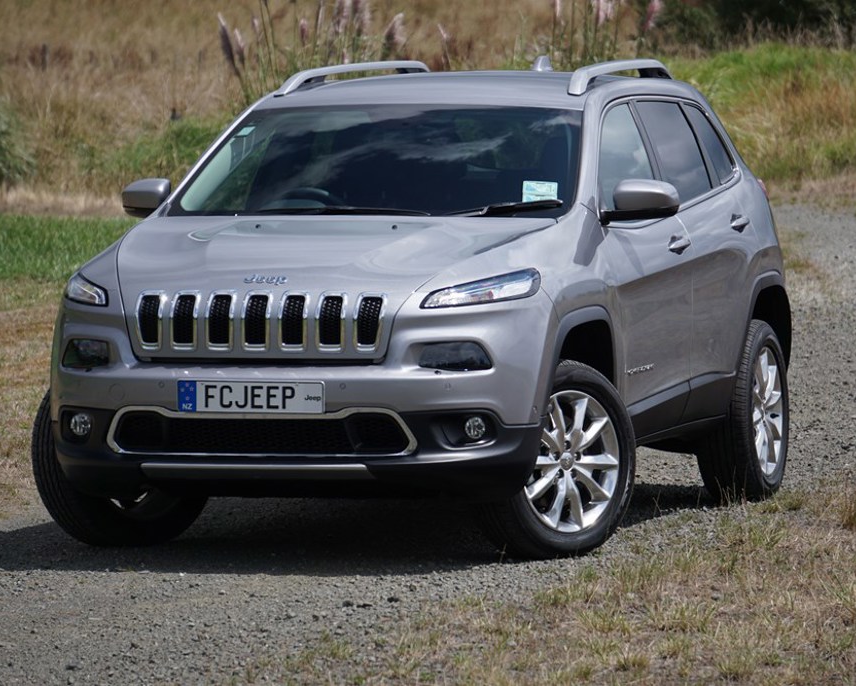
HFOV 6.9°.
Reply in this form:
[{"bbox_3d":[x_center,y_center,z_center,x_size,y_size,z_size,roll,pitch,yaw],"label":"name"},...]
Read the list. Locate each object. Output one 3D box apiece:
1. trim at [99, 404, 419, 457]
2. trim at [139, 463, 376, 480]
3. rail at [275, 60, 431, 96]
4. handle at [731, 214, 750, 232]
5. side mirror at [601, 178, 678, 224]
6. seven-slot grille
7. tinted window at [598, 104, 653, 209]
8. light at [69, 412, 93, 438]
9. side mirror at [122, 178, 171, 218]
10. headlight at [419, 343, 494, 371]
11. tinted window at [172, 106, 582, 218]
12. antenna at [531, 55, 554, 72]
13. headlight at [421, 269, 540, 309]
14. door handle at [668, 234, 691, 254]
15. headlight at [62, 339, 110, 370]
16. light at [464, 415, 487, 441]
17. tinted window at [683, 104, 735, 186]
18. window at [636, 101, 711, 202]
[{"bbox_3d":[-0.579,0.301,24.142,1.110,0.180,0.130,1,3,17],"label":"trim"},{"bbox_3d":[-0.579,0.437,24.145,0.820,0.060,0.100,1,3,17],"label":"trim"},{"bbox_3d":[-0.294,-1.009,27.090,0.070,0.110,1.660,0,3,18],"label":"rail"},{"bbox_3d":[1.177,-0.452,26.872,0.050,0.055,0.200,1,3,17],"label":"handle"},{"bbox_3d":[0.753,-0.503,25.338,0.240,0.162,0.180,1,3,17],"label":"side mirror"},{"bbox_3d":[-0.571,-0.070,24.156,0.890,0.220,0.120,1,3,17],"label":"seven-slot grille"},{"bbox_3d":[0.679,-0.650,25.657,0.060,0.420,0.830,-17,-2,17],"label":"tinted window"},{"bbox_3d":[-1.189,0.278,24.569,0.078,0.083,0.060,1,3,17],"label":"light"},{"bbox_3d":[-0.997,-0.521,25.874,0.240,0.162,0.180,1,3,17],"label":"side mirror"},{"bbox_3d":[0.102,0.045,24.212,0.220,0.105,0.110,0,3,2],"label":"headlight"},{"bbox_3d":[-0.160,-0.642,25.655,1.490,0.120,0.880,0,32,17],"label":"tinted window"},{"bbox_3d":[0.439,-1.075,27.657,0.075,0.078,0.170,0,3,17],"label":"antenna"},{"bbox_3d":[0.177,-0.180,24.187,0.300,0.130,0.430,1,3,17],"label":"headlight"},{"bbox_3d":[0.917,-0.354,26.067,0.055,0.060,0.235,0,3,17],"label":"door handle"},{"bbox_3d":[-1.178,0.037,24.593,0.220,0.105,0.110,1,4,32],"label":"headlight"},{"bbox_3d":[0.167,0.291,24.154,0.078,0.083,0.060,1,3,17],"label":"light"},{"bbox_3d":[1.082,-0.756,27.217,0.050,0.335,0.420,-23,-4,17],"label":"tinted window"},{"bbox_3d":[0.916,-0.706,26.611,0.050,0.420,0.740,-23,-4,17],"label":"window"}]

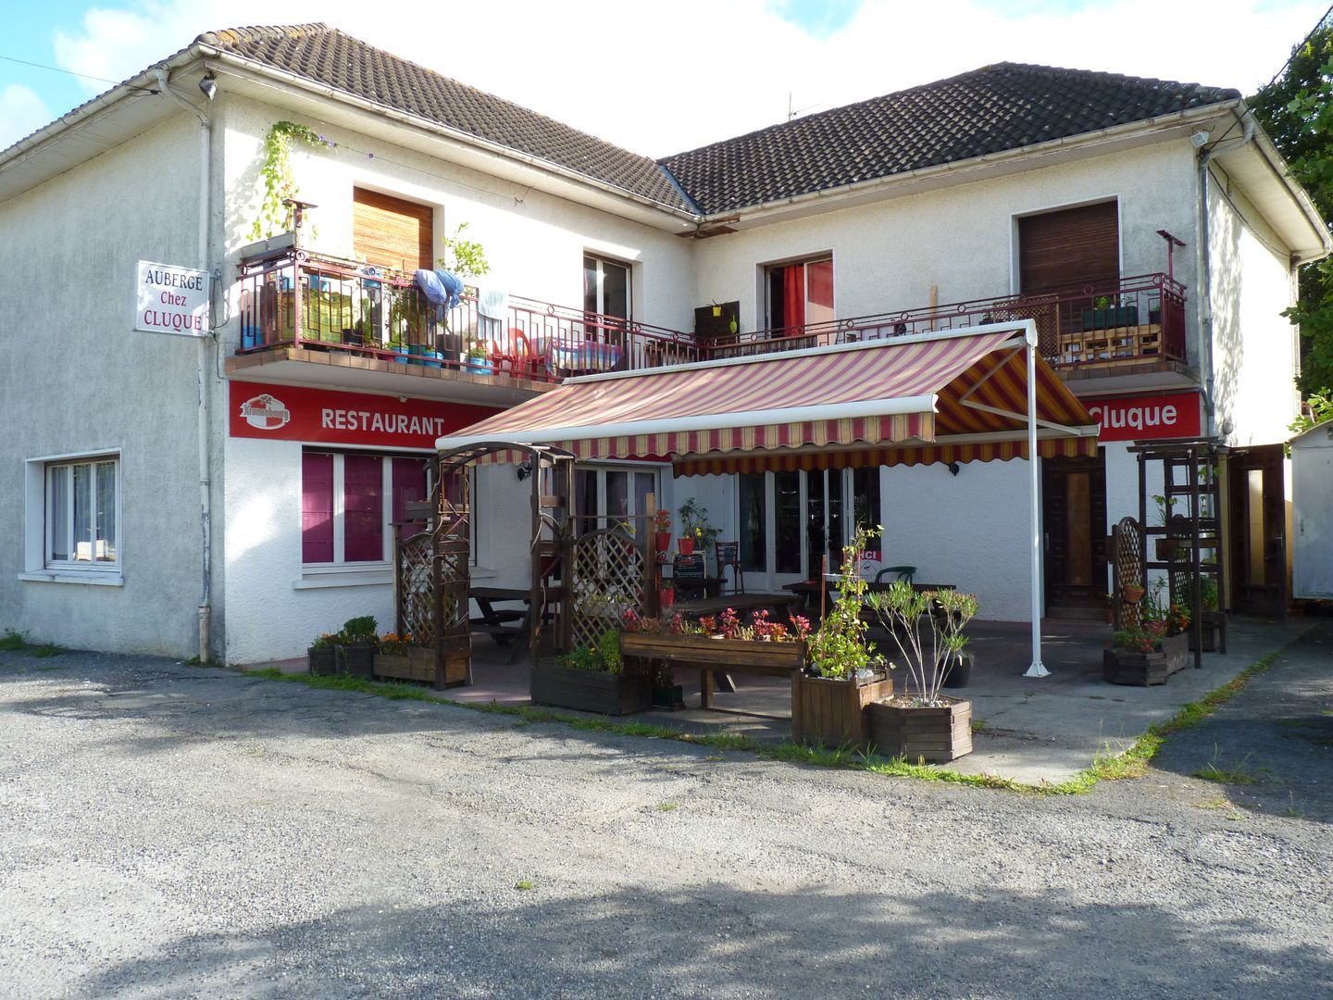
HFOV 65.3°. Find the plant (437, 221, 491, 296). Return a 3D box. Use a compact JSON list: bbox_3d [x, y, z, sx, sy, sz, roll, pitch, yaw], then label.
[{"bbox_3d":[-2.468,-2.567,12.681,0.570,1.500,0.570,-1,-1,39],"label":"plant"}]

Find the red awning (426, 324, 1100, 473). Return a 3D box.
[{"bbox_3d":[0.903,-0.922,10.896,5.896,1.132,3.491,-2,-2,37],"label":"red awning"}]

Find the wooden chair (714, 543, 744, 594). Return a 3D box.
[{"bbox_3d":[0.935,1.147,15.425,0.420,1.042,0.440,-1,-1,14],"label":"wooden chair"}]

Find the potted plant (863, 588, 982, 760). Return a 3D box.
[{"bbox_3d":[1.550,1.016,6.303,0.660,1.022,0.570,-1,-1,11],"label":"potted plant"}]

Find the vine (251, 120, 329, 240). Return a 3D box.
[{"bbox_3d":[-4.146,-3.382,11.367,0.420,1.400,0.800,-1,-1,39],"label":"vine"}]

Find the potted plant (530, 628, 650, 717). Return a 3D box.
[{"bbox_3d":[-0.602,1.313,8.217,0.970,0.650,0.390,-1,-1,39],"label":"potted plant"}]

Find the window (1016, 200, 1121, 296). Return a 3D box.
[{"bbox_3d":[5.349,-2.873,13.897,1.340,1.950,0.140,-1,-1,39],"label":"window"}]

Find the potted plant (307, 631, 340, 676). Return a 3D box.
[{"bbox_3d":[-3.398,1.508,10.360,0.360,0.450,0.360,0,-1,-21],"label":"potted plant"}]

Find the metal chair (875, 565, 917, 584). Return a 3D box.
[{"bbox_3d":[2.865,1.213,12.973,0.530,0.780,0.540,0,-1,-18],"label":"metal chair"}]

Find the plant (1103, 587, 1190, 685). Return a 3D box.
[{"bbox_3d":[4.314,1.200,9.420,0.500,0.820,1.130,-1,-1,39],"label":"plant"}]

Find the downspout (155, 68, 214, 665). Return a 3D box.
[{"bbox_3d":[-4.942,-1.333,10.626,0.110,6.080,0.590,-1,-1,39],"label":"downspout"}]

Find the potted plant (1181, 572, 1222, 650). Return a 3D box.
[{"bbox_3d":[5.897,1.218,11.446,0.420,0.830,0.420,-1,-1,39],"label":"potted plant"}]

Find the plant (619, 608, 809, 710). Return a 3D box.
[{"bbox_3d":[0.429,1.237,8.060,1.620,0.780,0.440,-1,-1,39],"label":"plant"}]

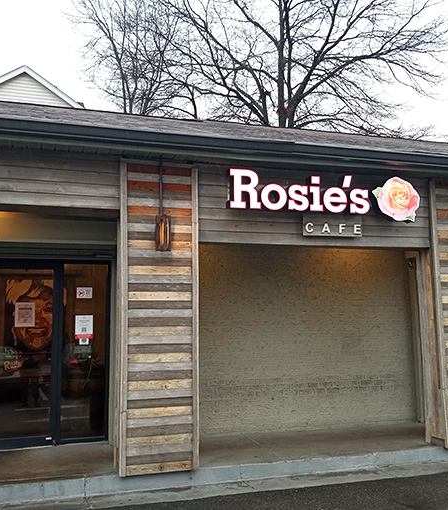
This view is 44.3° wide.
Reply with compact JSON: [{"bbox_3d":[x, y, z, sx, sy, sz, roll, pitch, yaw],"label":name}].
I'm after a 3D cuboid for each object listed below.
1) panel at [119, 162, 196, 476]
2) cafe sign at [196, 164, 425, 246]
[{"bbox_3d":[-0.634,0.575,5.480,0.793,3.064,0.122,1,-6,-16],"label":"panel"},{"bbox_3d":[1.100,-0.525,6.085,2.878,0.830,0.190,1,-6,-17],"label":"cafe sign"}]

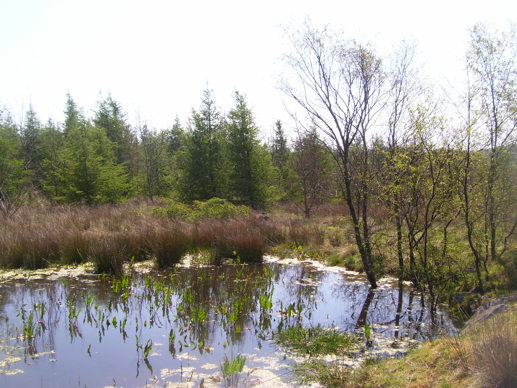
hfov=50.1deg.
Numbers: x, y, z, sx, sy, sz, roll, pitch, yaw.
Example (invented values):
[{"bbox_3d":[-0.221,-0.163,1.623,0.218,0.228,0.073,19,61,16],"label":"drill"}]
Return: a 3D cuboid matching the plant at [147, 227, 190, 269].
[{"bbox_3d":[-2.035,1.221,12.500,1.000,0.970,0.950,0,3,0],"label":"plant"}]

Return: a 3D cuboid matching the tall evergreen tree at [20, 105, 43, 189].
[{"bbox_3d":[-13.964,-2.861,34.000,1.520,5.290,1.440,0,3,0],"label":"tall evergreen tree"}]

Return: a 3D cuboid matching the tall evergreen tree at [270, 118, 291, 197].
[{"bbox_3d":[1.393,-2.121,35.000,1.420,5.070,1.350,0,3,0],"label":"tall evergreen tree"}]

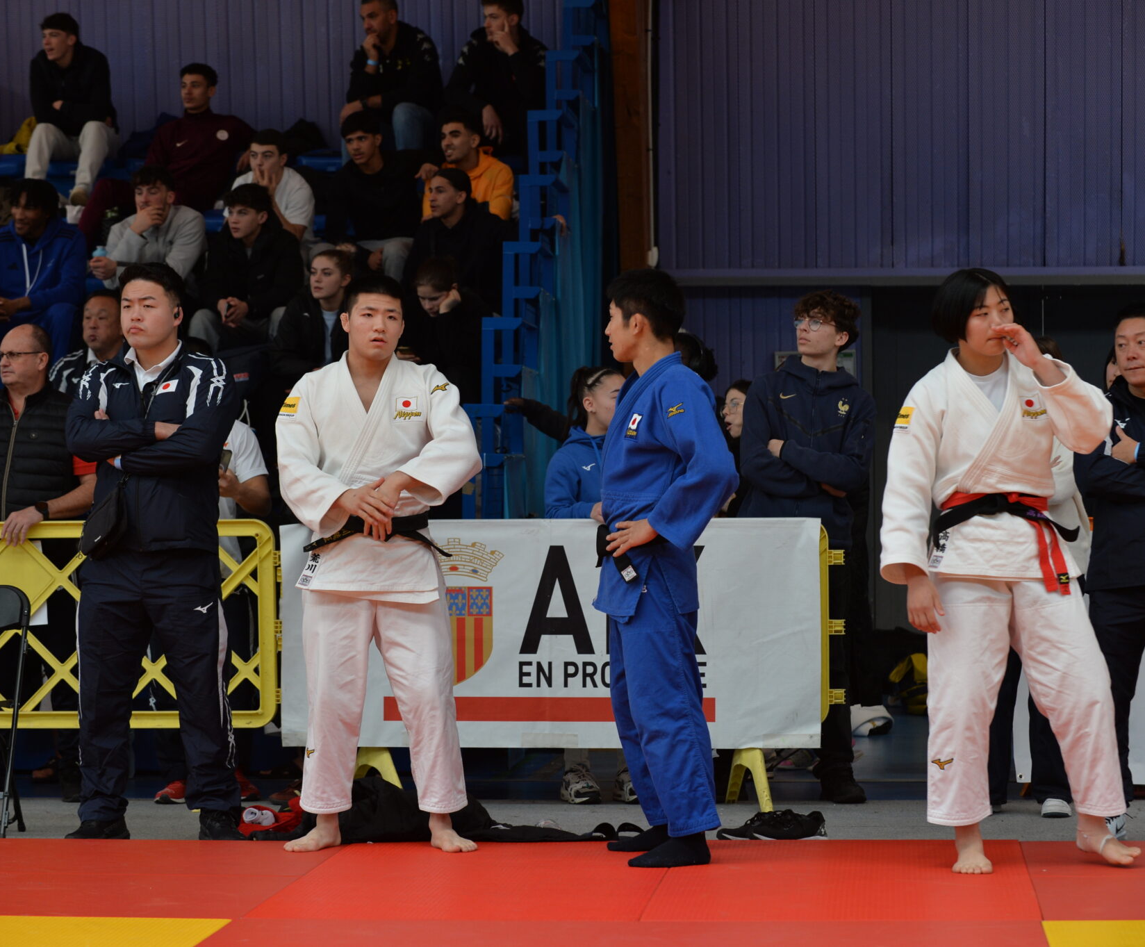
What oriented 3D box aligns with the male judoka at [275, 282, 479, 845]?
[{"bbox_3d":[-0.573,0.261,11.150,0.610,1.710,0.400,0,0,-1],"label":"male judoka"}]

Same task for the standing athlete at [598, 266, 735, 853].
[{"bbox_3d":[0.275,0.262,10.840,0.380,1.700,0.510,0,0,-18],"label":"standing athlete"}]

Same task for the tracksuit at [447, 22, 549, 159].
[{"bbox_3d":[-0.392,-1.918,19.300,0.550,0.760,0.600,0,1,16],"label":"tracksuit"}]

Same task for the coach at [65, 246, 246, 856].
[{"bbox_3d":[-1.299,0.251,11.680,0.540,1.810,0.390,0,0,5],"label":"coach"}]

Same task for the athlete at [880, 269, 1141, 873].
[{"bbox_3d":[1.247,0.274,10.700,0.740,1.710,0.520,0,1,-13],"label":"athlete"}]

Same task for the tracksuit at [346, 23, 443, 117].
[{"bbox_3d":[-0.912,-2.067,19.300,0.520,0.520,0.450,0,1,25],"label":"tracksuit"}]

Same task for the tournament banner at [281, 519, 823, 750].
[{"bbox_3d":[-0.070,0.546,12.750,1.850,0.780,0.050,0,0,5],"label":"tournament banner"}]

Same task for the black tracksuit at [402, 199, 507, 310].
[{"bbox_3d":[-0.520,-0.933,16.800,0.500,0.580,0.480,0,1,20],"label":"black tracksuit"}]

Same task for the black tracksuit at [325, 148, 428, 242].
[{"bbox_3d":[-0.952,-1.313,18.200,0.530,0.570,0.420,0,0,12],"label":"black tracksuit"}]

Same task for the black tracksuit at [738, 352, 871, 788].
[{"bbox_3d":[0.810,0.334,13.050,0.500,1.450,0.380,0,1,7],"label":"black tracksuit"}]

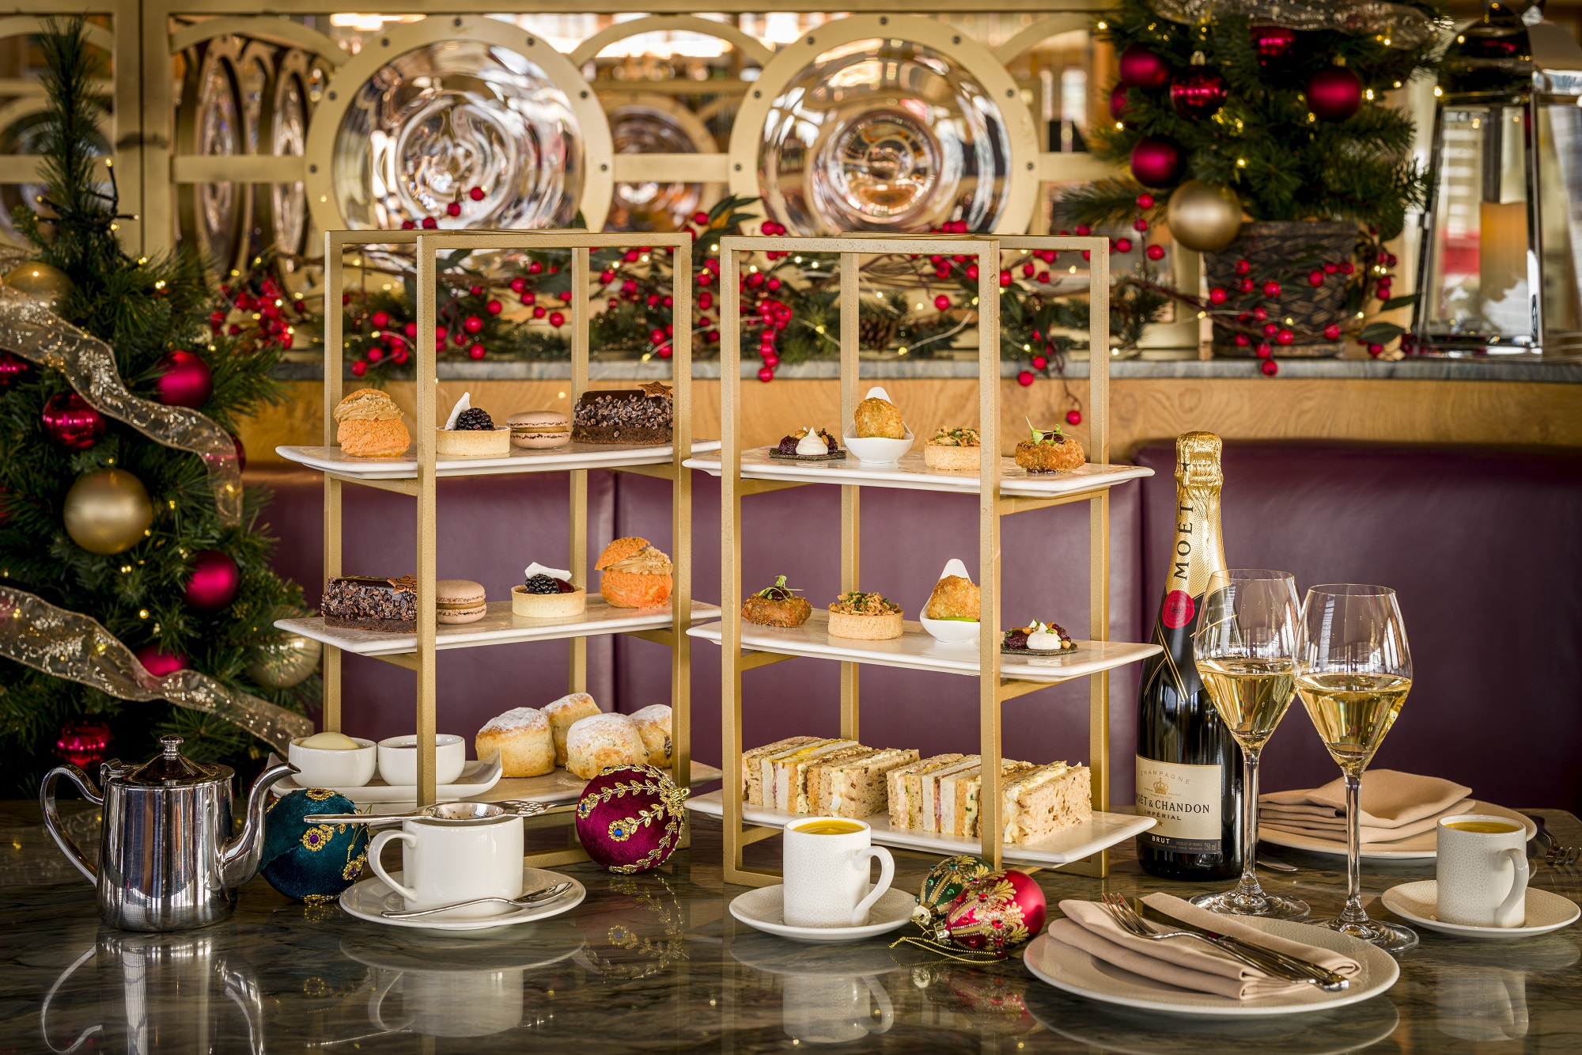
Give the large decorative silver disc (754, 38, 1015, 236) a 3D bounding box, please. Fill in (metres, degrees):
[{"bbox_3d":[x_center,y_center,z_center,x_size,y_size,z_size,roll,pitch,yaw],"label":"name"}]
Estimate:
[{"bbox_3d":[0.095,-0.367,2.920,0.268,0.268,0.045,0,6,4],"label":"large decorative silver disc"}]

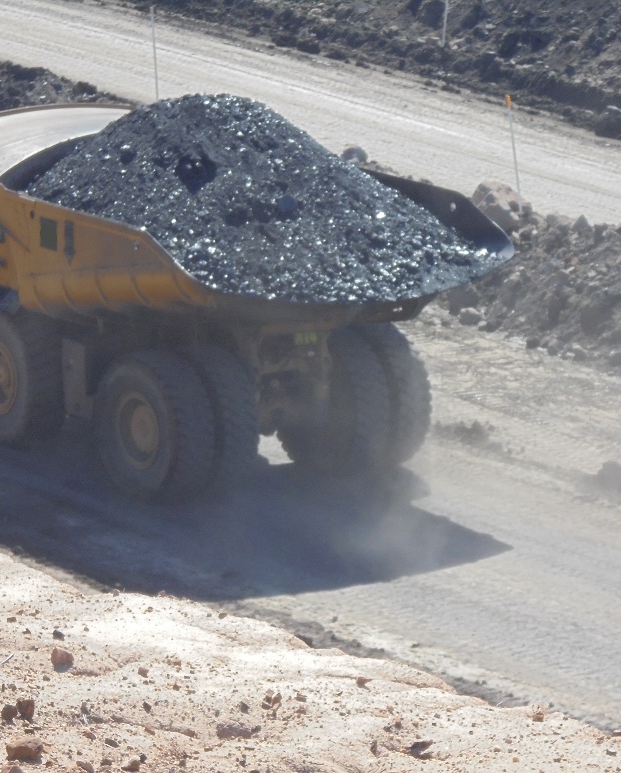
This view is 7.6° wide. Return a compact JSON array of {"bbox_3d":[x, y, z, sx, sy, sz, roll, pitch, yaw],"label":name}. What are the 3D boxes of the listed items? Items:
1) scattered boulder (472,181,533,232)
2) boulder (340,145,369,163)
[{"bbox_3d":[4.946,-4.635,120.300,1.550,1.200,1.350,1,13,0],"label":"scattered boulder"},{"bbox_3d":[1.171,-6.331,126.500,0.740,0.540,0.660,1,13,0],"label":"boulder"}]

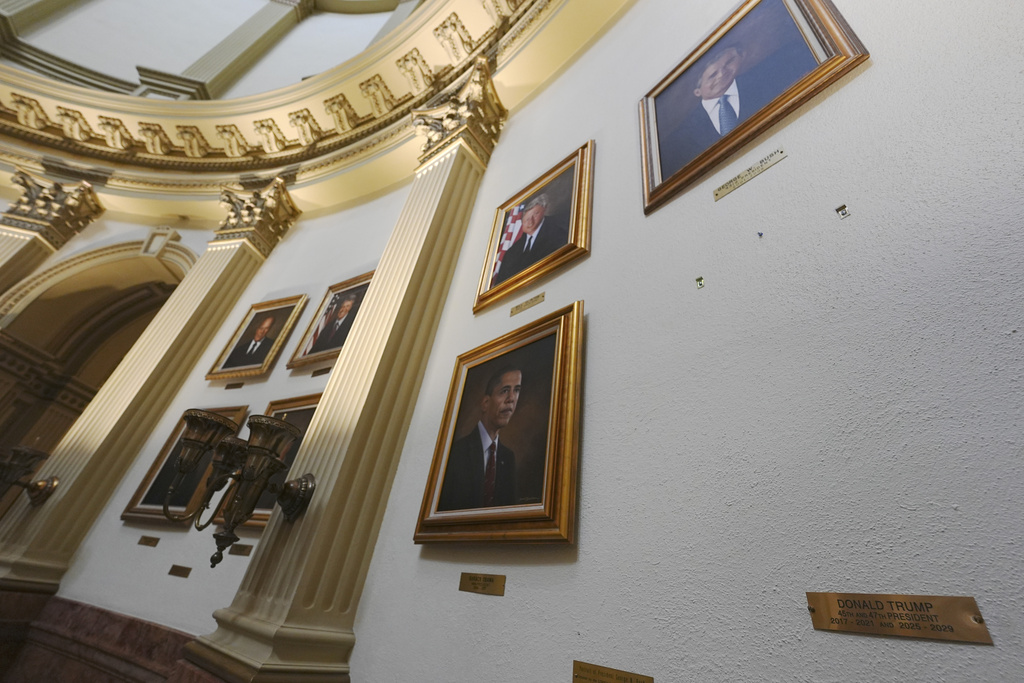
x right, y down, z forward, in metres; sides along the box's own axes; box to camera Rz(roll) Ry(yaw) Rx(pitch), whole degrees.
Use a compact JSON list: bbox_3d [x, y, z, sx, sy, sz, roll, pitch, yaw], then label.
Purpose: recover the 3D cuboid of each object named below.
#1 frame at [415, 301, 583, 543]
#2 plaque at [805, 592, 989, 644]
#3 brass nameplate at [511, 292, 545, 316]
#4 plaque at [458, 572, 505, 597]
[{"bbox_3d":[-0.044,0.294,1.450,0.693,0.788,0.045,-23,-45,39],"label":"frame"},{"bbox_3d":[0.558,0.408,0.592,0.006,0.051,0.203,28,-39,-26],"label":"plaque"},{"bbox_3d":[0.070,-0.162,1.778,0.203,0.051,0.005,-23,-45,39],"label":"brass nameplate"},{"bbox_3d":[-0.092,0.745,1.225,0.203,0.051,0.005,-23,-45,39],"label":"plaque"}]

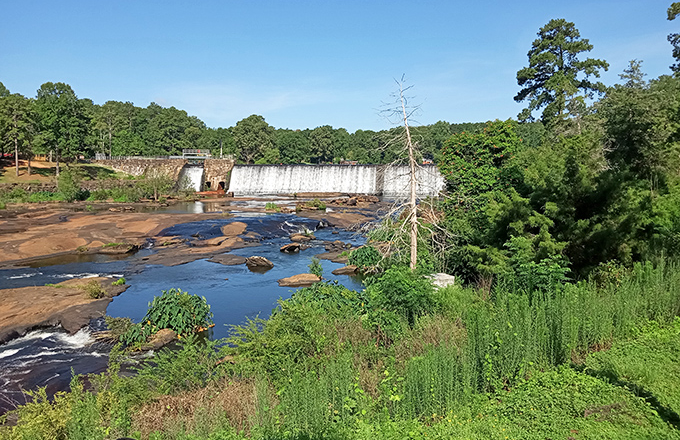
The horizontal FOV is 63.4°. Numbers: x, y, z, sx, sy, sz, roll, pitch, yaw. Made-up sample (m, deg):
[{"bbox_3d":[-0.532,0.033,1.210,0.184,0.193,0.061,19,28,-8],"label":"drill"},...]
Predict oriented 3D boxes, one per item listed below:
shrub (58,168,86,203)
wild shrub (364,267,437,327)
[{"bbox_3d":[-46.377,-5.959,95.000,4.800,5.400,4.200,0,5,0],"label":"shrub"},{"bbox_3d":[1.683,2.128,15.300,1.950,1.600,1.700,0,5,0],"label":"wild shrub"}]

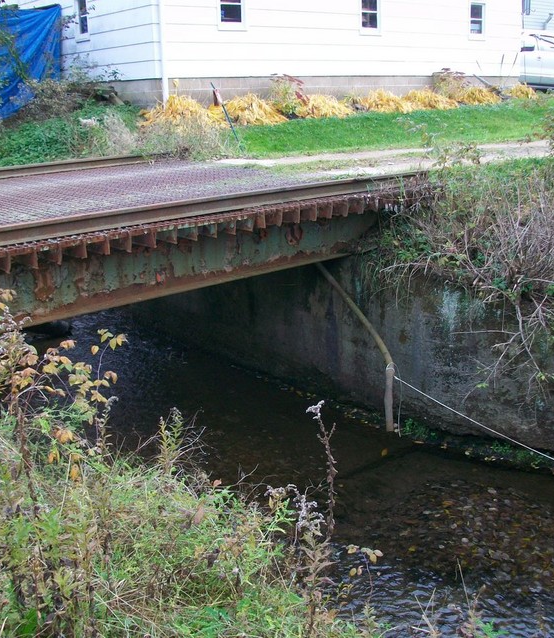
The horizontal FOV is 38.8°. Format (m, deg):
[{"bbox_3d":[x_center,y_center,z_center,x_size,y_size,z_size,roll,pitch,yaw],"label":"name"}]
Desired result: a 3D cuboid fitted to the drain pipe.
[{"bbox_3d":[0.628,0.192,6.310,0.140,1.279,0.928,-14,20,-38],"label":"drain pipe"}]

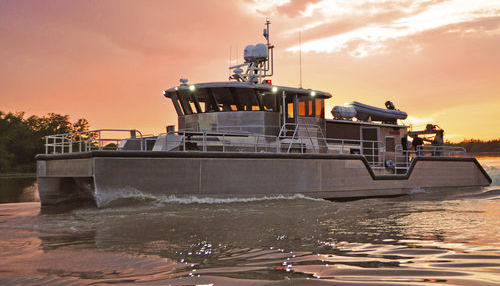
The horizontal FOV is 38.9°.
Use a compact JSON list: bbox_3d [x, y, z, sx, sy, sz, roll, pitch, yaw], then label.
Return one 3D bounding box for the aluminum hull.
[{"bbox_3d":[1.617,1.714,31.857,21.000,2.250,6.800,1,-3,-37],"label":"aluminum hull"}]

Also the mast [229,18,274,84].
[{"bbox_3d":[0.070,-4.030,30.800,1.400,2.800,1.550,1,-3,-37],"label":"mast"}]

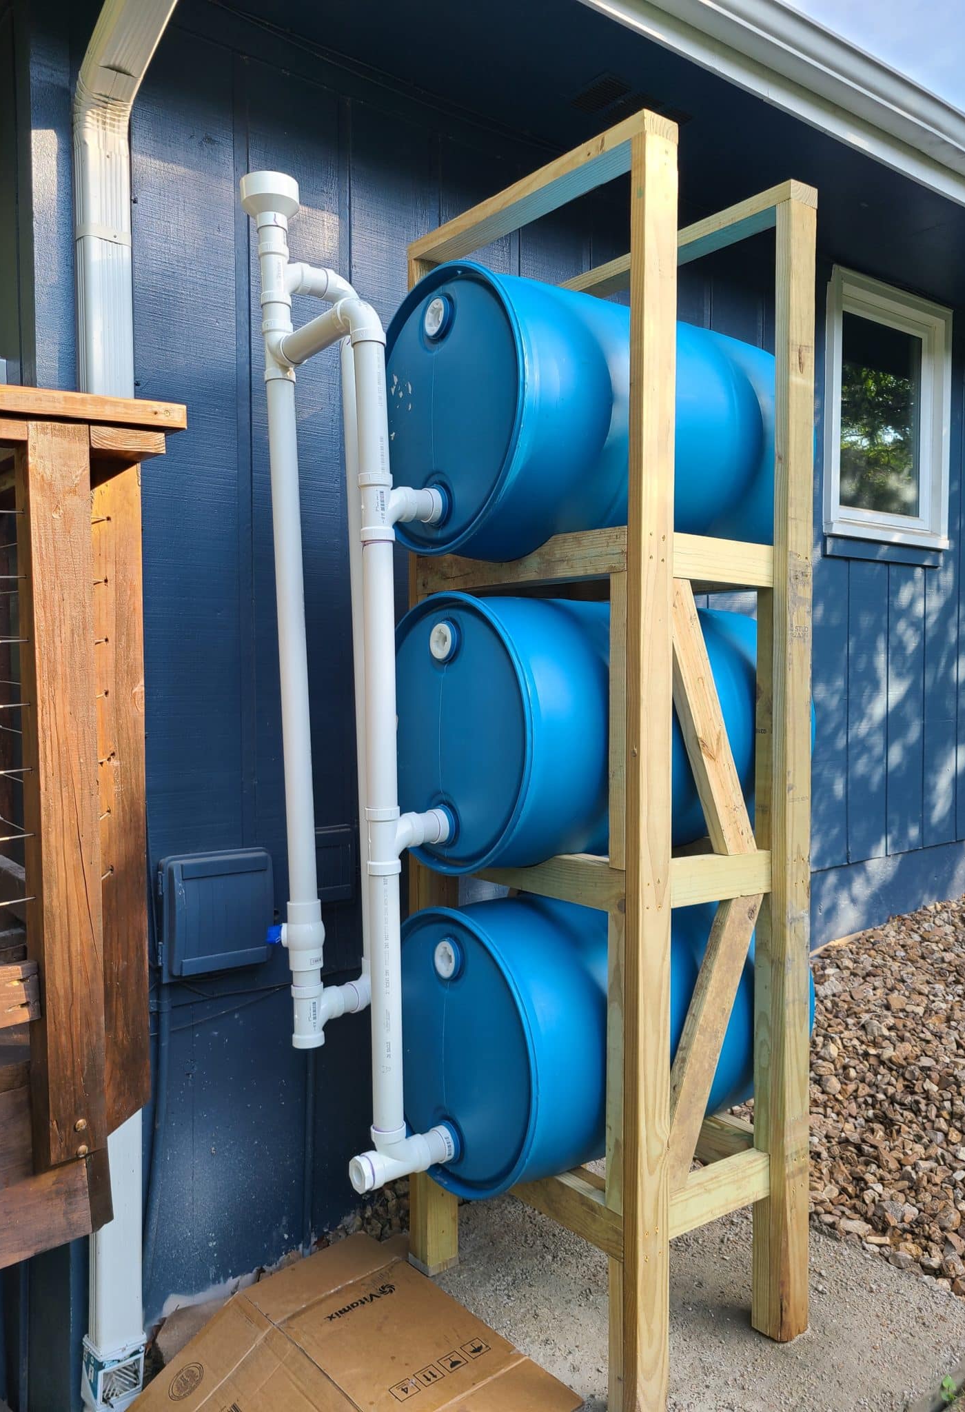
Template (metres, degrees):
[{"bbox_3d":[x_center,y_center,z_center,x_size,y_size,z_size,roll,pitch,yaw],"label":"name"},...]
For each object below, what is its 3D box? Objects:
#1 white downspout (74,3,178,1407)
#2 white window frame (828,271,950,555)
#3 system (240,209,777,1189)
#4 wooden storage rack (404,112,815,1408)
[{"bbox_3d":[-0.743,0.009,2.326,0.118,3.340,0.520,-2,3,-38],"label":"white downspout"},{"bbox_3d":[1.764,-1.248,4.601,0.945,1.093,0.095,-1,2,-38],"label":"white window frame"},{"bbox_3d":[0.113,-0.081,2.392,1.100,2.150,0.740,-1,2,-38],"label":"system"},{"bbox_3d":[0.264,0.134,2.404,0.526,2.440,0.762,-1,2,-38],"label":"wooden storage rack"}]

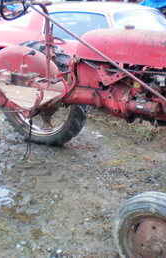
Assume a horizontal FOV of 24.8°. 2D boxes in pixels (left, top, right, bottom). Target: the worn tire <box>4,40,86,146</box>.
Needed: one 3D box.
[{"bbox_3d":[-0.419,-0.329,3.737,1.030,1.030,0.208,11,25,30],"label":"worn tire"}]

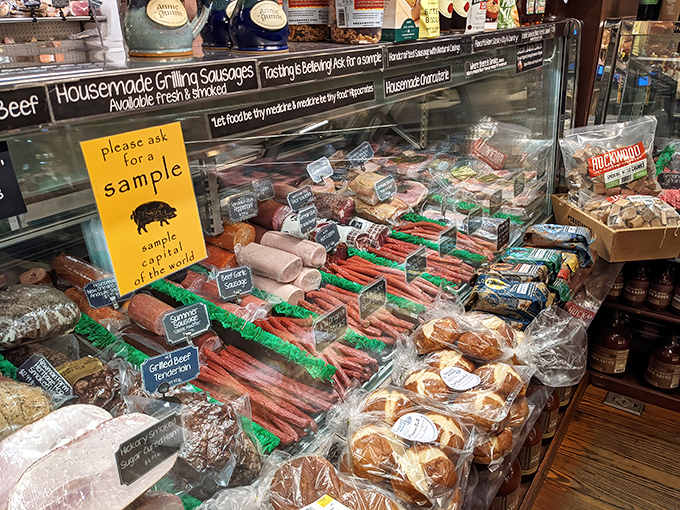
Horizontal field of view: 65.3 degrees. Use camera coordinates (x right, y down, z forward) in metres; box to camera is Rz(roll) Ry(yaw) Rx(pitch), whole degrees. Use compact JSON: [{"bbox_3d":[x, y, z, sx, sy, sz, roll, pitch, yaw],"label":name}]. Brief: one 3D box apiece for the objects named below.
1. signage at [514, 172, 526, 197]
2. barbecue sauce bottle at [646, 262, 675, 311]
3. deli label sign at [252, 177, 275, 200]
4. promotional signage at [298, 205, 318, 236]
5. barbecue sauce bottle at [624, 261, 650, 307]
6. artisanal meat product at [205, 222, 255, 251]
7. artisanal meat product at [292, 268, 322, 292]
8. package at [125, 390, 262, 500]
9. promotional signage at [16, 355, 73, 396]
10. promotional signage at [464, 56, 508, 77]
[{"bbox_3d":[0.631,-0.243,1.860,0.006,0.073,0.097,14,28,37],"label":"signage"},{"bbox_3d":[1.259,0.127,2.070,0.083,0.185,0.083,24,35,38],"label":"barbecue sauce bottle"},{"bbox_3d":[-0.209,-0.181,1.468,0.005,0.056,0.089,-11,9,27],"label":"deli label sign"},{"bbox_3d":[-0.095,-0.104,1.600,0.006,0.075,0.099,9,26,29],"label":"promotional signage"},{"bbox_3d":[1.001,0.087,1.774,0.086,0.155,0.086,16,29,33],"label":"barbecue sauce bottle"},{"bbox_3d":[-0.366,-0.082,1.650,0.200,0.077,0.077,16,29,33],"label":"artisanal meat product"},{"bbox_3d":[-0.131,0.040,1.322,0.155,0.057,0.057,16,30,32],"label":"artisanal meat product"},{"bbox_3d":[-0.250,0.320,0.910,0.200,0.085,0.150,20,32,32],"label":"package"},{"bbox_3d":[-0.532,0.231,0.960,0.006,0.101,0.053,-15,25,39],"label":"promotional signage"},{"bbox_3d":[0.382,-0.486,1.359,0.004,0.034,0.265,11,27,36],"label":"promotional signage"}]

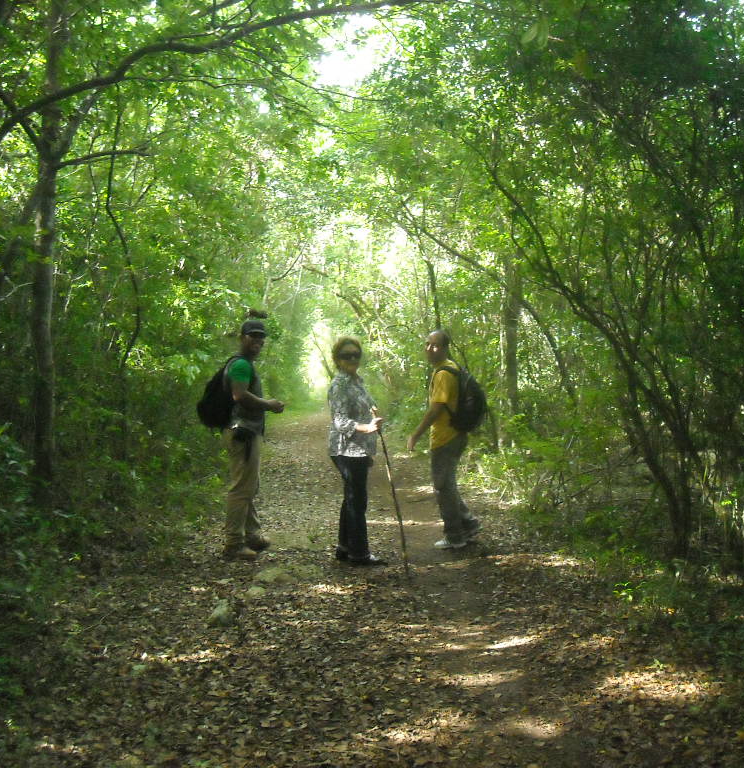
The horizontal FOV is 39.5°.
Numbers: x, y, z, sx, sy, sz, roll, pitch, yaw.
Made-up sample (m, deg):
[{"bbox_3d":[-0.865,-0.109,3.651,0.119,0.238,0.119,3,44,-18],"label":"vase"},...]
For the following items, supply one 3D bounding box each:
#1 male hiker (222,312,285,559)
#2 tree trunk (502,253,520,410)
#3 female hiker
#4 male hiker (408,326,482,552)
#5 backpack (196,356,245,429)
[{"bbox_3d":[-0.880,0.410,7.700,0.460,1.790,0.500,0,1,2],"label":"male hiker"},{"bbox_3d":[2.050,-0.720,15.000,0.240,2.400,0.240,0,1,0],"label":"tree trunk"},{"bbox_3d":[-0.110,0.485,7.400,0.410,1.640,0.480,0,1,22],"label":"female hiker"},{"bbox_3d":[0.565,0.430,8.150,0.550,1.730,0.500,0,1,12],"label":"male hiker"},{"bbox_3d":[-1.130,0.065,7.700,0.330,0.520,0.340,0,1,3],"label":"backpack"}]

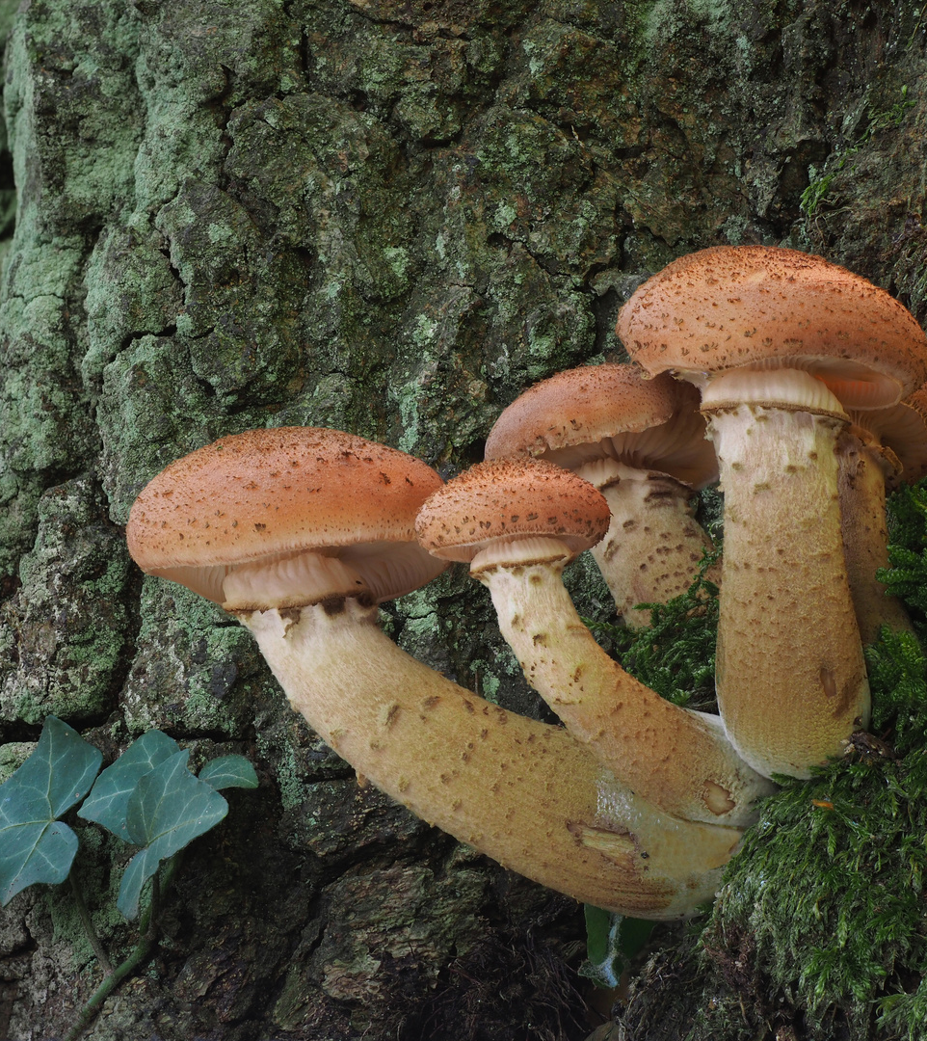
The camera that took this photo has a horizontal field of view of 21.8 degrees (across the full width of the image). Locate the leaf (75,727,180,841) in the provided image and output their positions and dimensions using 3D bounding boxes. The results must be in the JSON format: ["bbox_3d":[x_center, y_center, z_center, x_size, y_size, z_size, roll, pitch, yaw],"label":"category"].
[{"bbox_3d":[-0.065,0.053,0.469,0.025,0.024,0.007,-19,-38,20],"label":"leaf"}]

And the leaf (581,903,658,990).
[{"bbox_3d":[0.030,0.079,0.472,0.016,0.026,0.007,2,-20,4],"label":"leaf"}]

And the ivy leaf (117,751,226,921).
[{"bbox_3d":[-0.056,0.059,0.458,0.026,0.032,0.009,-24,-41,20],"label":"ivy leaf"}]

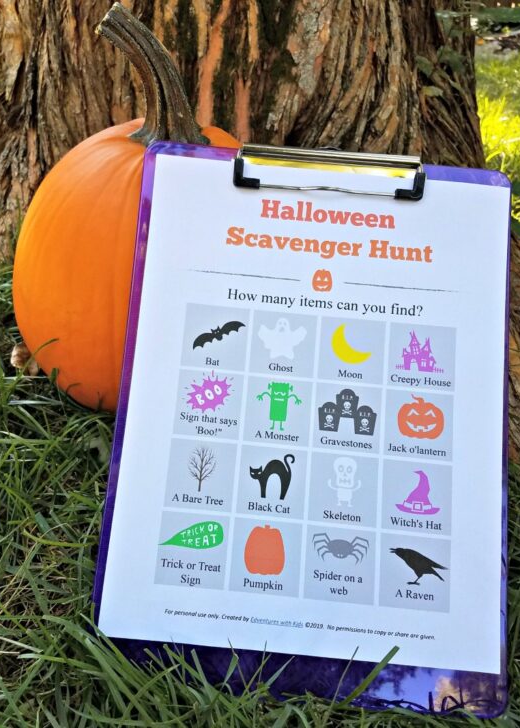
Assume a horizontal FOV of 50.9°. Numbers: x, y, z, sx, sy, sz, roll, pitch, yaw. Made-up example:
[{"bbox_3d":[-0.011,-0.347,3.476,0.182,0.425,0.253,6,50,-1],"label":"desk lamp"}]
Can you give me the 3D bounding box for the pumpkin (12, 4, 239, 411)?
[{"bbox_3d":[-0.072,-0.102,0.446,0.246,0.316,0.246,4,33,0],"label":"pumpkin"}]

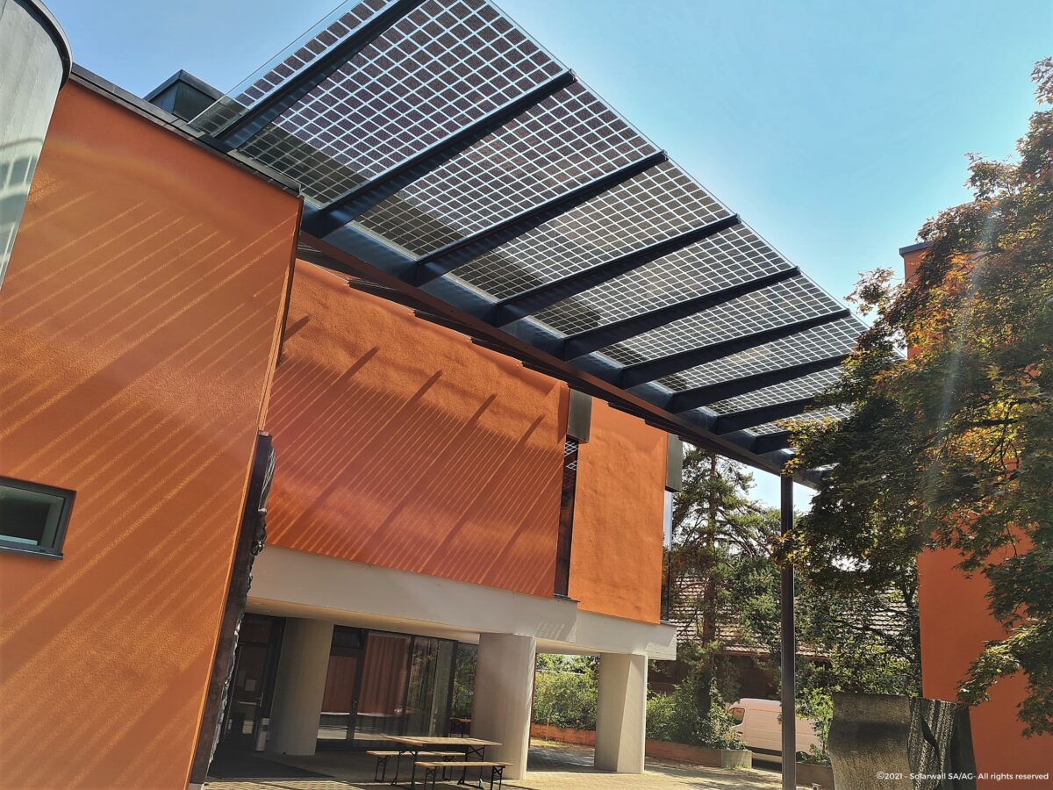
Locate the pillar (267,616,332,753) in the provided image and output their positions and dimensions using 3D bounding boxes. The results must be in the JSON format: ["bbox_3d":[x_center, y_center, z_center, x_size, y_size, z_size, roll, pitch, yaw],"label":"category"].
[{"bbox_3d":[-5.080,6.585,17.969,1.000,2.830,0.780,-13,-26,43],"label":"pillar"}]

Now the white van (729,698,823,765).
[{"bbox_3d":[7.939,11.142,26.206,4.850,1.970,1.950,-10,-24,37],"label":"white van"}]

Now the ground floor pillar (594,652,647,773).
[{"bbox_3d":[2.483,8.194,20.508,1.100,2.830,0.850,-13,-26,43],"label":"ground floor pillar"}]

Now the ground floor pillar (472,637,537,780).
[{"bbox_3d":[-0.483,6.861,17.504,1.100,2.850,0.850,-13,-26,43],"label":"ground floor pillar"}]

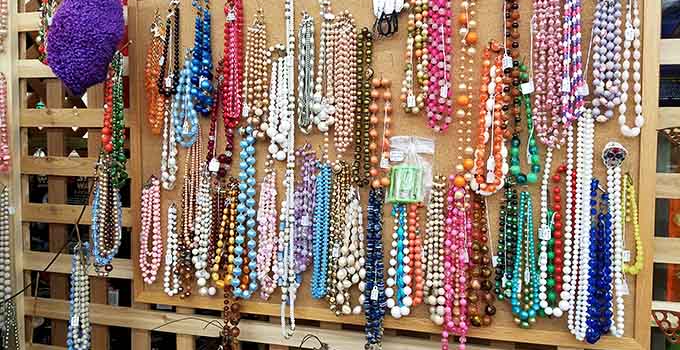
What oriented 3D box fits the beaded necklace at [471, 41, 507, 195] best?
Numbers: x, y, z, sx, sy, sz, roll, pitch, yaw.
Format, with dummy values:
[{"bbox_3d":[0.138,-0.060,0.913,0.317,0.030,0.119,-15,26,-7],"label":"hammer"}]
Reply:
[{"bbox_3d":[0.232,-0.089,0.798,0.047,0.240,0.020,1,3,16],"label":"beaded necklace"}]

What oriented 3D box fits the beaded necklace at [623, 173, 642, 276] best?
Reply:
[{"bbox_3d":[0.431,0.072,0.754,0.027,0.151,0.013,1,3,16],"label":"beaded necklace"}]

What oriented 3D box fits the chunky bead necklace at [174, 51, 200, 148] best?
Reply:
[{"bbox_3d":[-0.281,-0.139,0.939,0.046,0.179,0.025,1,3,16],"label":"chunky bead necklace"}]

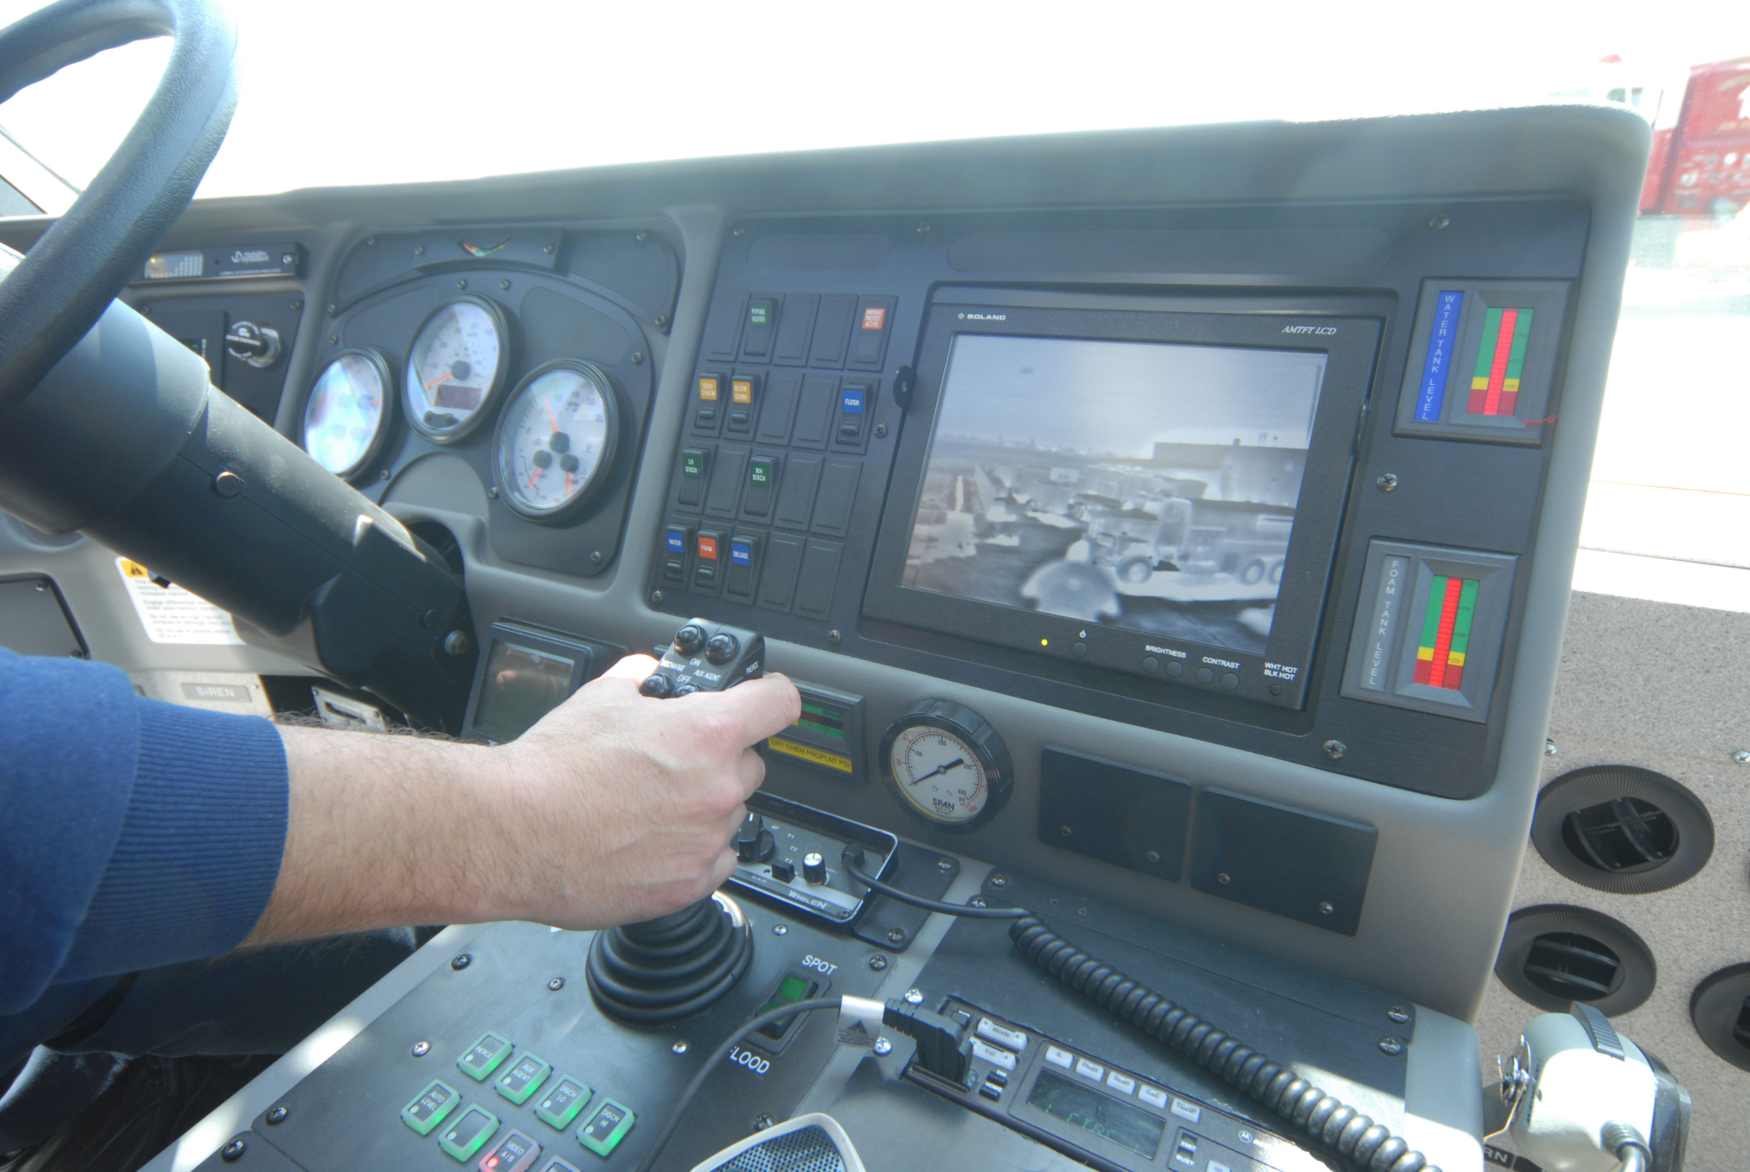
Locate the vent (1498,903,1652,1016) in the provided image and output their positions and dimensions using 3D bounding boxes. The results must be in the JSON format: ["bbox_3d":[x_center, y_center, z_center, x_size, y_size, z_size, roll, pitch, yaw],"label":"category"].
[{"bbox_3d":[0.502,0.271,0.633,0.095,0.095,0.020,11,21,26],"label":"vent"}]

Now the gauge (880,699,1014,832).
[{"bbox_3d":[0.042,0.106,0.518,0.078,0.078,0.024,12,24,27],"label":"gauge"}]

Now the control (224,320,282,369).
[{"bbox_3d":[-0.593,-0.230,0.835,0.037,0.037,0.033,-1,1,2],"label":"control"}]

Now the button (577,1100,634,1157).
[{"bbox_3d":[-0.122,0.245,0.399,0.018,0.006,0.021,12,30,28],"label":"button"}]

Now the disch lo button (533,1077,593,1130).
[{"bbox_3d":[-0.146,0.241,0.411,0.018,0.006,0.021,12,30,28],"label":"disch lo button"}]

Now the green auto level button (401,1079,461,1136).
[{"bbox_3d":[-0.209,0.244,0.412,0.018,0.006,0.021,12,30,28],"label":"green auto level button"}]

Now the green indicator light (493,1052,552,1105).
[{"bbox_3d":[-0.170,0.236,0.423,0.018,0.006,0.021,12,30,28],"label":"green indicator light"}]

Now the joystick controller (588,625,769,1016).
[{"bbox_3d":[-0.102,0.117,0.463,0.092,0.188,0.100,15,18,25],"label":"joystick controller"}]

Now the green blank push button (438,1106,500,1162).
[{"bbox_3d":[-0.185,0.248,0.400,0.018,0.006,0.021,12,30,28],"label":"green blank push button"}]

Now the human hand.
[{"bbox_3d":[-0.112,0.100,0.432,0.145,0.115,0.092,-2,26,2],"label":"human hand"}]

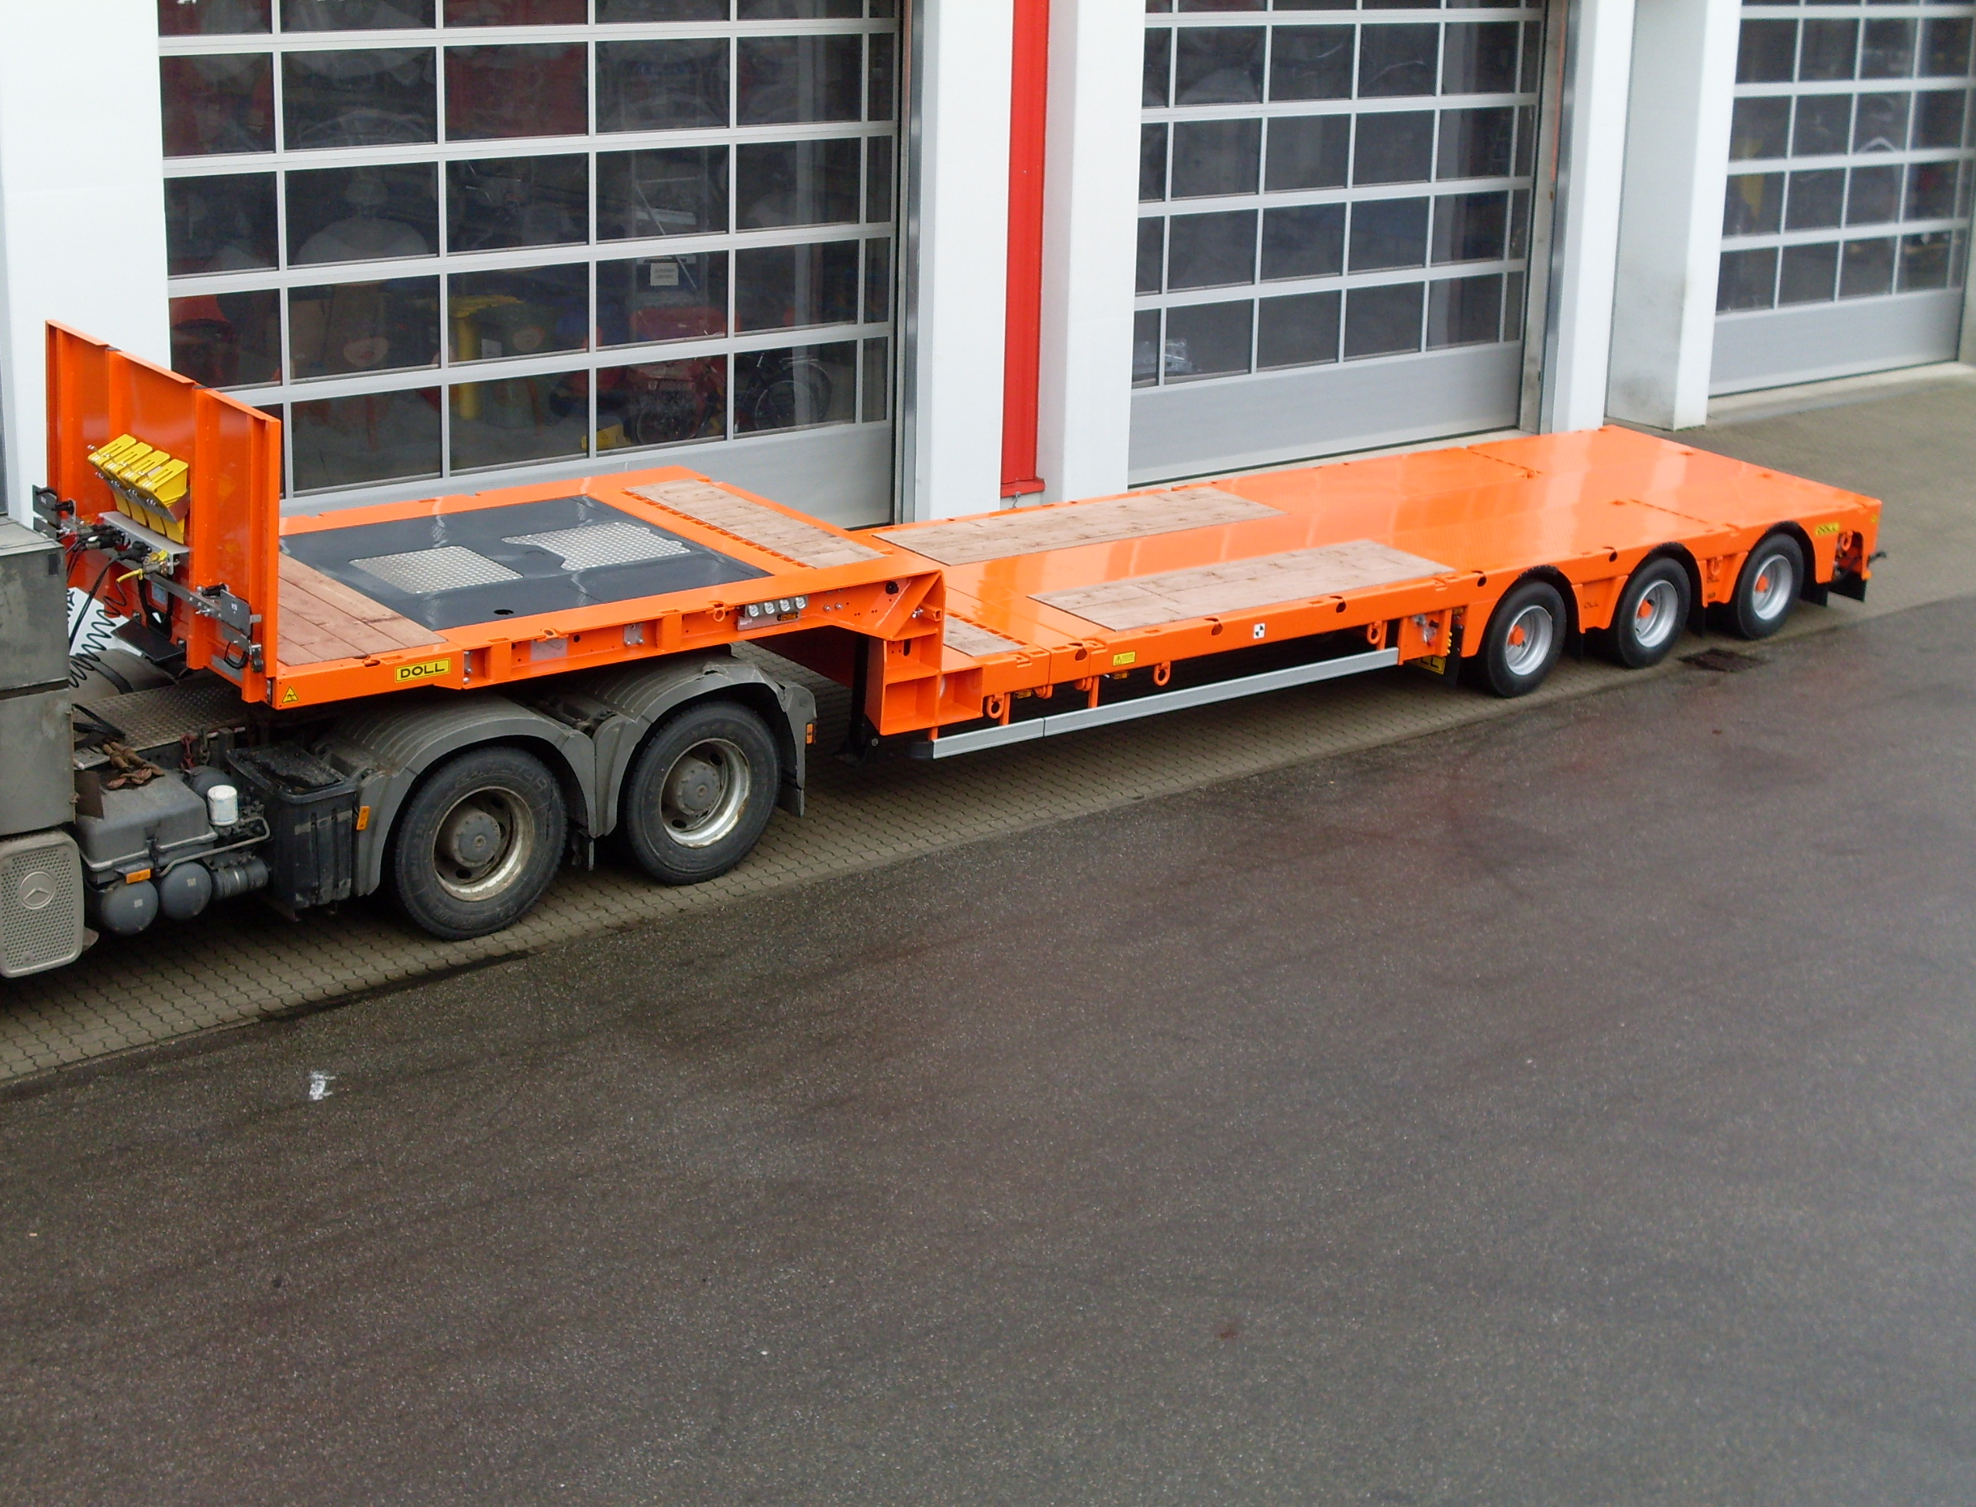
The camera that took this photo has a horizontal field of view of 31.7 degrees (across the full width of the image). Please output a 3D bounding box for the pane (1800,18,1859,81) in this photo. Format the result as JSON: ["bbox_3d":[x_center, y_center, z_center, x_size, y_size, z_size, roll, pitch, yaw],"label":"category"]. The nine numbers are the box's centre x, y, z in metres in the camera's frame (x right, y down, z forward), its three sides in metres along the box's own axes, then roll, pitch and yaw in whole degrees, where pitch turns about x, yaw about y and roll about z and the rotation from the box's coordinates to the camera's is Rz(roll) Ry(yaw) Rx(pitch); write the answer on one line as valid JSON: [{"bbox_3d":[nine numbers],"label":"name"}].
[{"bbox_3d":[8.399,-7.020,34.730,0.994,0.620,0.050,-12,20,-43],"label":"pane"}]

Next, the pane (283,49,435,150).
[{"bbox_3d":[-4.103,-4.300,22.821,1.197,0.620,0.050,-12,20,-43],"label":"pane"}]

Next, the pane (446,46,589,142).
[{"bbox_3d":[-3.191,-4.499,23.680,1.197,0.620,0.050,-12,20,-43],"label":"pane"}]

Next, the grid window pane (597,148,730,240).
[{"bbox_3d":[-2.298,-3.971,24.729,1.197,0.620,0.050,-12,20,-43],"label":"grid window pane"}]

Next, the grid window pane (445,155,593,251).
[{"bbox_3d":[-3.211,-3.772,23.871,1.197,0.620,0.050,-12,20,-43],"label":"grid window pane"}]

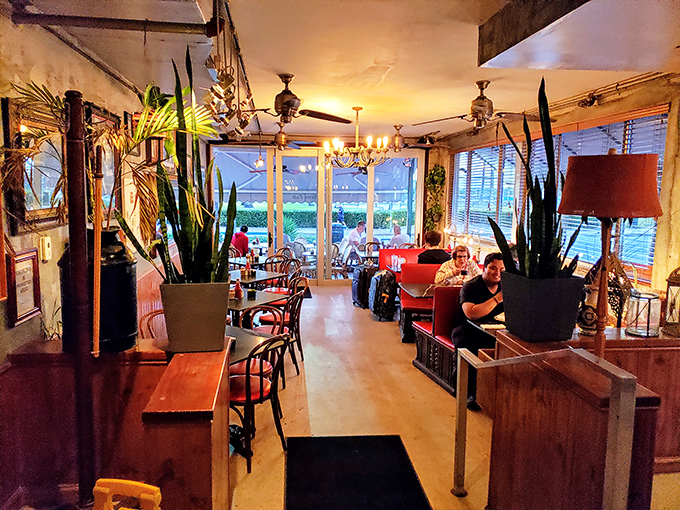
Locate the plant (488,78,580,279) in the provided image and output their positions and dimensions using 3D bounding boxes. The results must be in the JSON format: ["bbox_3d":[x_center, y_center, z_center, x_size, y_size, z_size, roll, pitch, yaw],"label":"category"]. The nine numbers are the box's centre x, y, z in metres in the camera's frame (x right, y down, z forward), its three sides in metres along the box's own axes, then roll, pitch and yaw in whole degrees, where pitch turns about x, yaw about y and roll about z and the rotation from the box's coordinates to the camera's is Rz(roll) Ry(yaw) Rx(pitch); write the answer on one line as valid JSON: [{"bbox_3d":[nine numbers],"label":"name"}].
[{"bbox_3d":[1.100,-0.419,2.839,0.460,1.075,0.370,0,7,-7],"label":"plant"}]

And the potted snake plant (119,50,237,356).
[{"bbox_3d":[-0.805,-0.276,2.606,0.570,1.500,0.470,0,7,-7],"label":"potted snake plant"}]

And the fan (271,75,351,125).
[{"bbox_3d":[-0.477,-1.392,4.582,1.340,0.414,1.340,-6,10,-44],"label":"fan"}]

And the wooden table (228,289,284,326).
[{"bbox_3d":[-1.095,0.846,5.615,0.760,0.750,0.760,5,8,31],"label":"wooden table"}]

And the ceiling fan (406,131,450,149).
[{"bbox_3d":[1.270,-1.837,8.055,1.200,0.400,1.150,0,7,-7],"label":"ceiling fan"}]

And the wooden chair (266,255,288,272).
[{"bbox_3d":[-1.136,0.444,8.343,0.420,0.880,0.500,-6,10,-44],"label":"wooden chair"}]

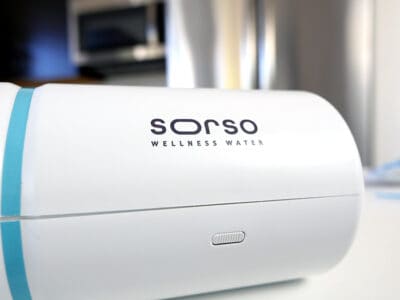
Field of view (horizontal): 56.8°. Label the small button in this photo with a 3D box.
[{"bbox_3d":[0.016,0.050,0.208,0.020,0.007,0.003,-1,17,-18],"label":"small button"}]

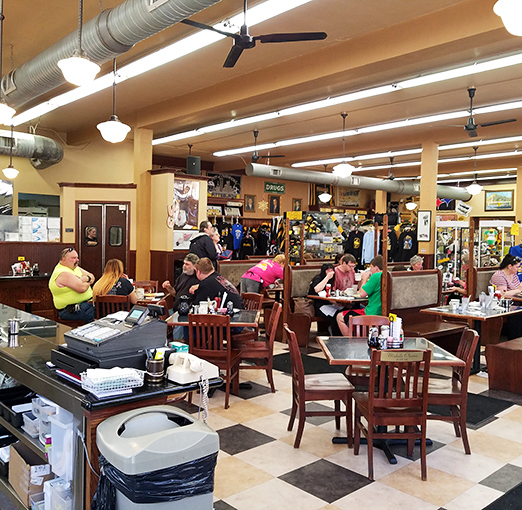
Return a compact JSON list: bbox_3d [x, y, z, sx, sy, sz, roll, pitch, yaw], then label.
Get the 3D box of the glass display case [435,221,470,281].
[{"bbox_3d":[3.730,0.330,10.050,0.490,1.960,0.490,-1,3,-42],"label":"glass display case"}]

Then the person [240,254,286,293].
[{"bbox_3d":[0.040,0.616,8.225,0.950,1.320,0.520,0,2,-35],"label":"person"}]

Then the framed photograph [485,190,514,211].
[{"bbox_3d":[8.210,-1.880,17.443,0.050,0.730,0.980,-1,3,-42],"label":"framed photograph"}]

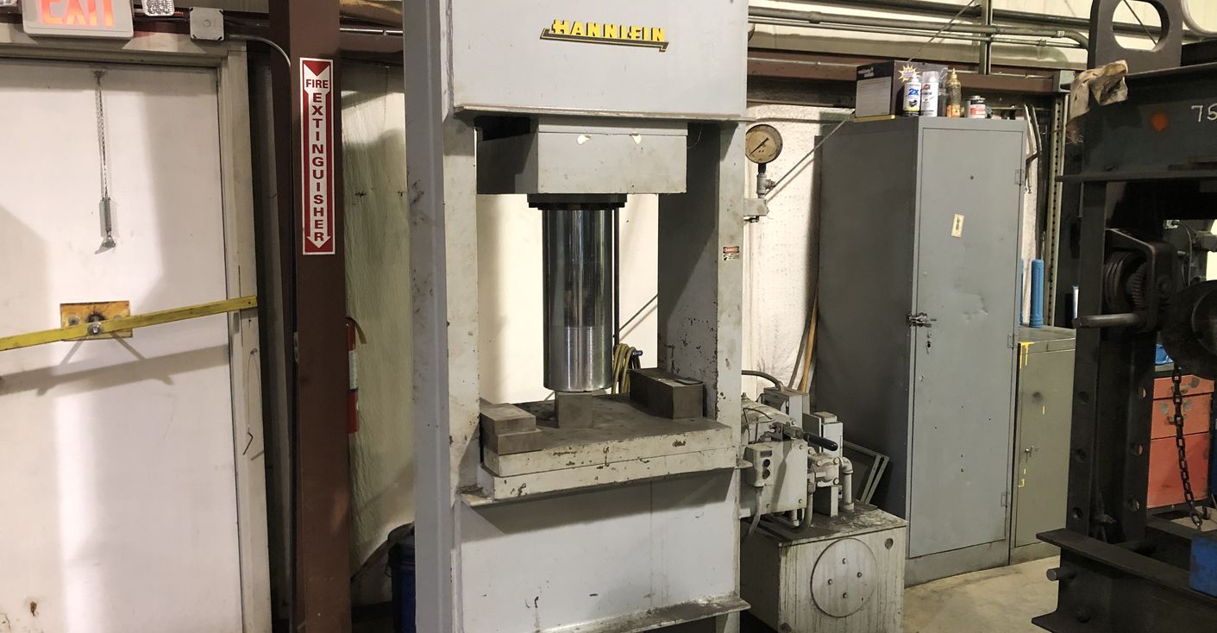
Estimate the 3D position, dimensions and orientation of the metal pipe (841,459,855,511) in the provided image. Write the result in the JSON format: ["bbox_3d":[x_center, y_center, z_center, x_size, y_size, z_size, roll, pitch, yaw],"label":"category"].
[{"bbox_3d":[0.904,0.634,3.720,0.050,0.200,0.038,-3,7,-23],"label":"metal pipe"}]

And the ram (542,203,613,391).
[{"bbox_3d":[-0.092,-0.051,2.993,0.210,0.550,0.210,0,6,0],"label":"ram"}]

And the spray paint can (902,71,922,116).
[{"bbox_3d":[1.267,-0.917,4.079,0.066,0.190,0.066,0,7,0],"label":"spray paint can"}]

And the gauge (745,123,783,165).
[{"bbox_3d":[0.484,-0.538,3.077,0.125,0.125,0.055,-2,6,-12],"label":"gauge"}]

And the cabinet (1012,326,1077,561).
[{"bbox_3d":[1.966,0.571,4.663,0.619,0.997,0.466,-3,7,-25],"label":"cabinet"}]

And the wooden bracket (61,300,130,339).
[{"bbox_3d":[-1.684,0.014,3.237,0.200,0.114,0.042,-3,7,-28],"label":"wooden bracket"}]

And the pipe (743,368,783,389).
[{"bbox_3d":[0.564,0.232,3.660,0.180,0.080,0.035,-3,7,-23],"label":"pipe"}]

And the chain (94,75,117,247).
[{"bbox_3d":[-1.635,-0.507,3.195,0.045,0.575,0.035,-3,7,-27],"label":"chain"}]

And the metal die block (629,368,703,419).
[{"bbox_3d":[0.178,0.247,3.162,0.101,0.105,0.296,-3,7,-25],"label":"metal die block"}]

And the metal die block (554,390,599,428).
[{"bbox_3d":[-0.102,0.271,2.943,0.104,0.105,0.105,-1,6,-6],"label":"metal die block"}]

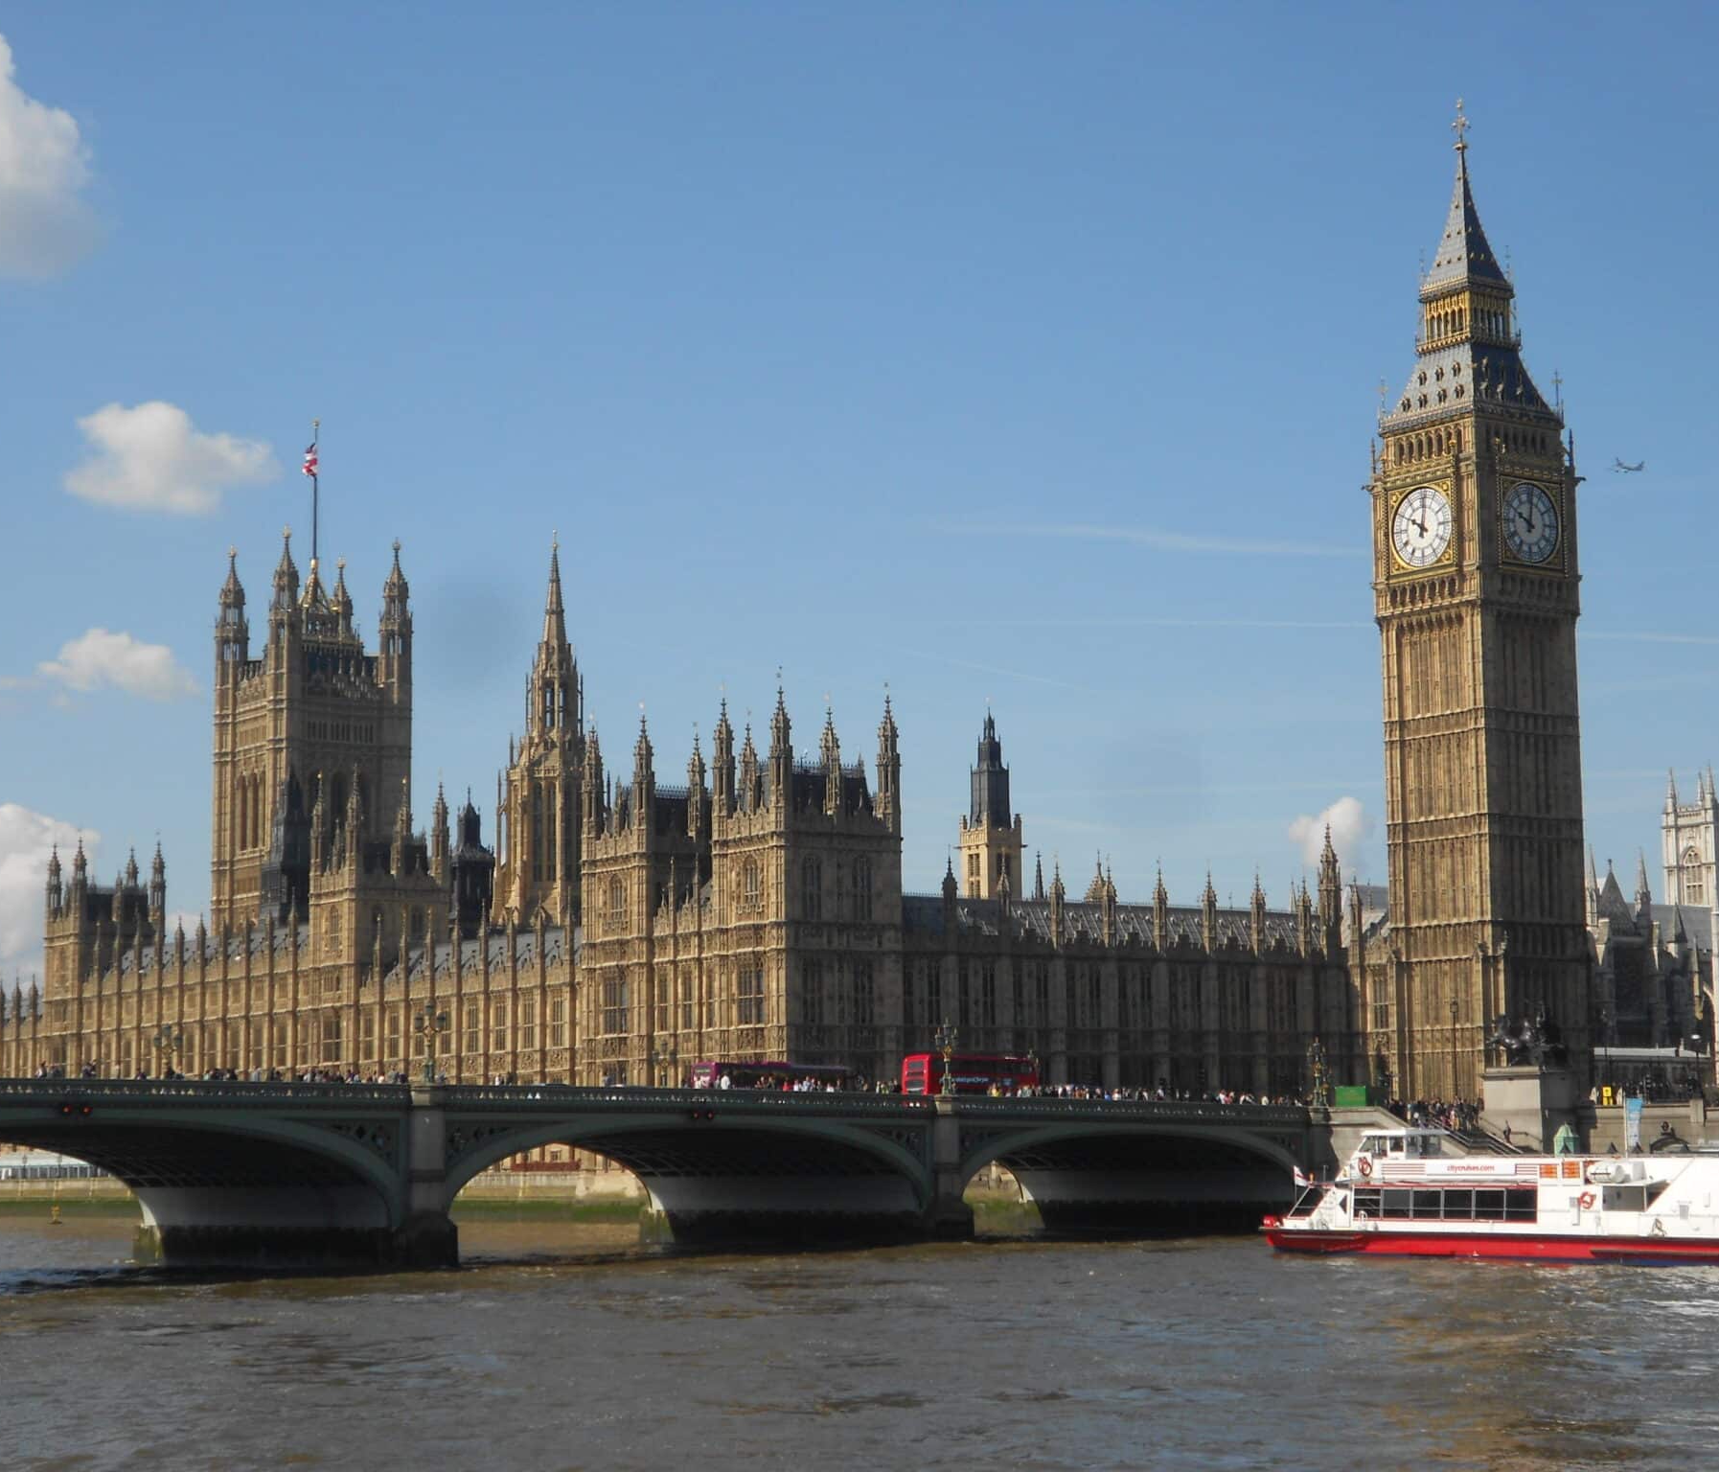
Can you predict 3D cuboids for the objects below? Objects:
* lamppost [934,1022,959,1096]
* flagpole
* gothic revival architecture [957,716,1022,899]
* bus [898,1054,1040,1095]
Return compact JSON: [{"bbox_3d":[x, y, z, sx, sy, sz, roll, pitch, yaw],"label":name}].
[{"bbox_3d":[4.942,18.293,180.192,1.500,4.200,0.600,6,-10,-42],"label":"lamppost"},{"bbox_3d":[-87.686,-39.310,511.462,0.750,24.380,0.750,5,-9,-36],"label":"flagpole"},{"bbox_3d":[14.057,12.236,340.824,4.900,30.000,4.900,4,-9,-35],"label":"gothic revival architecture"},{"bbox_3d":[7.341,23.180,208.045,10.300,4.400,2.540,6,-10,-42],"label":"bus"}]

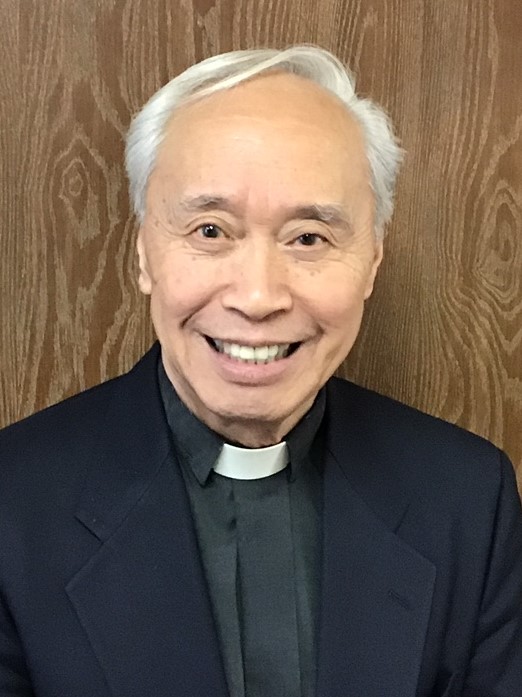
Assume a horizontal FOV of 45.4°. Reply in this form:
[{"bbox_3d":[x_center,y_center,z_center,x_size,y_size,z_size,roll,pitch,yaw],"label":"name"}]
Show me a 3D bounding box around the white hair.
[{"bbox_3d":[0.003,-0.150,0.508,0.208,0.170,0.185,4,11,-5],"label":"white hair"}]

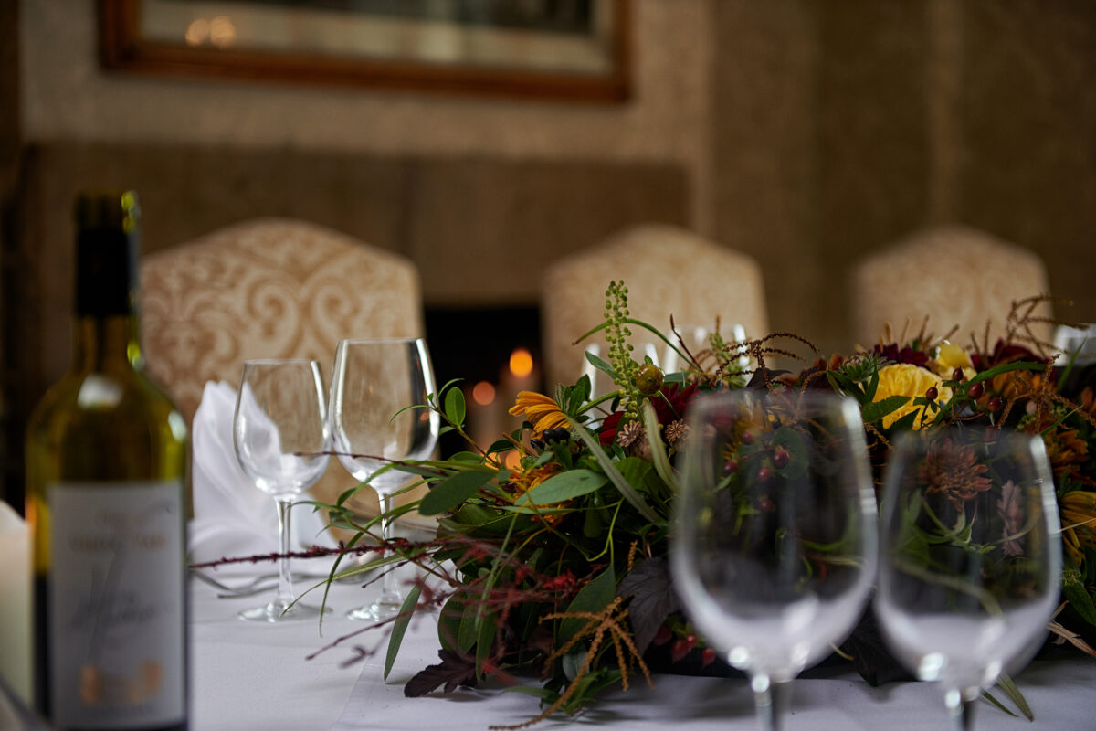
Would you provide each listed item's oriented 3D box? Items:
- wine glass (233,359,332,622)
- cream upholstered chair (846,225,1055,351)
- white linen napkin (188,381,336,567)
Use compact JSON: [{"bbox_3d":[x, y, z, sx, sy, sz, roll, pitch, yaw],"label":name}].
[{"bbox_3d":[-0.208,0.095,1.672,0.075,0.199,0.075,0,2,0],"label":"wine glass"},{"bbox_3d":[0.918,0.300,3.819,0.470,1.090,0.610,-2,3,-39],"label":"cream upholstered chair"},{"bbox_3d":[-0.273,0.097,2.002,0.140,0.166,0.110,-2,3,-39],"label":"white linen napkin"}]

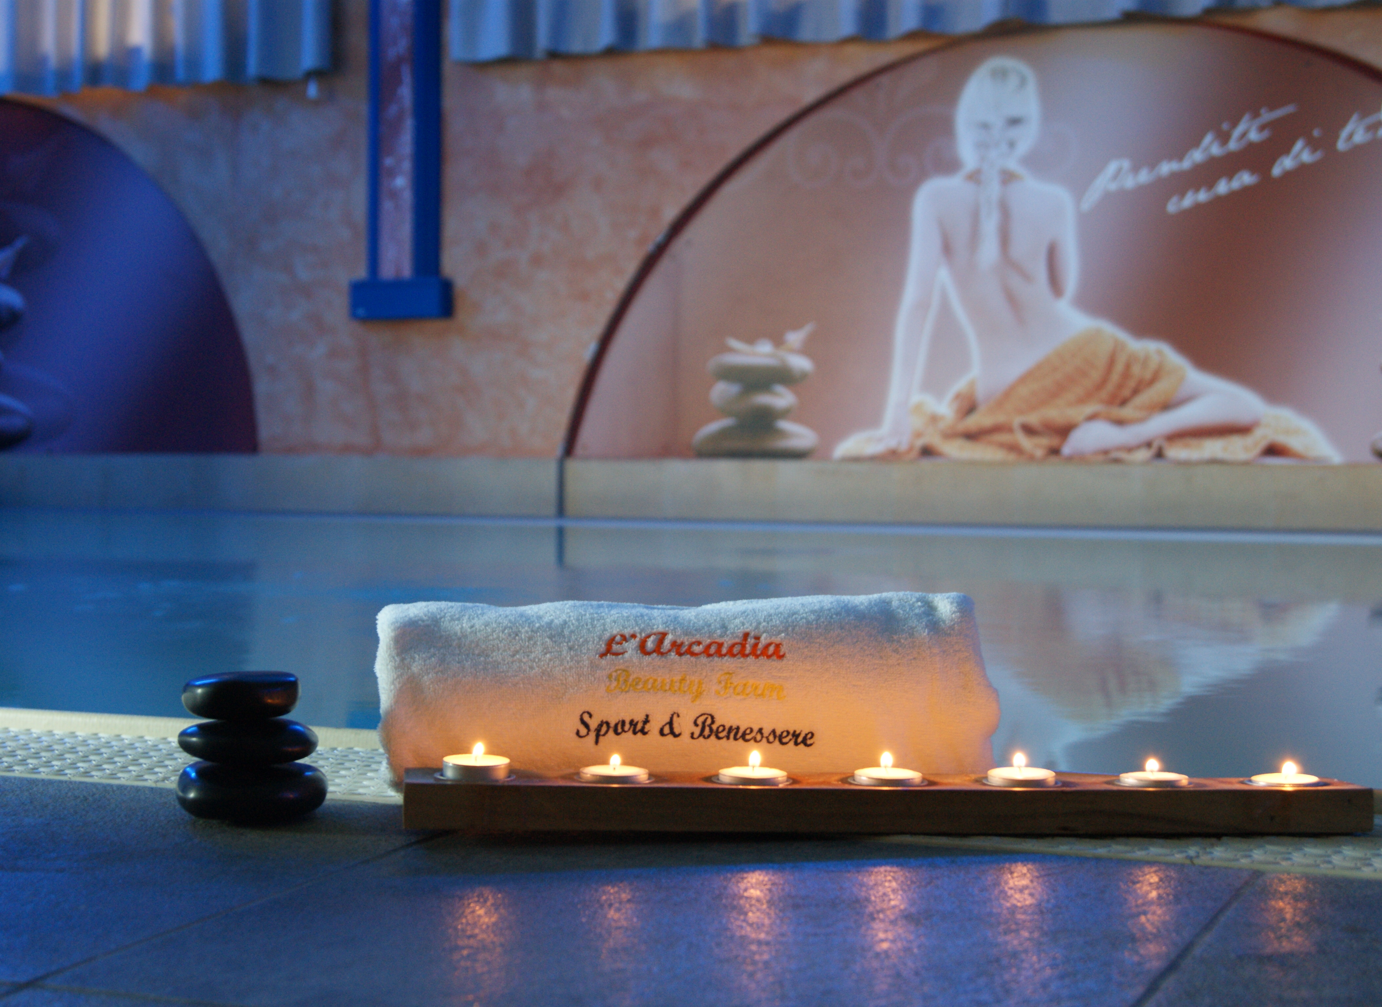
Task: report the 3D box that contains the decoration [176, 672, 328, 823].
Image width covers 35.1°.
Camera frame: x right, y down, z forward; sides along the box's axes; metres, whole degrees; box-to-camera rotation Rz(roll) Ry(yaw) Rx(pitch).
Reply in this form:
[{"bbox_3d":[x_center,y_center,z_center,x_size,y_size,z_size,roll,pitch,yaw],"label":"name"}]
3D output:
[{"bbox_3d":[-0.246,0.135,1.222,0.084,0.082,0.076,0,2,-11],"label":"decoration"}]

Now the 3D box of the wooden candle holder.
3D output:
[{"bbox_3d":[0.109,0.164,1.210,0.527,0.025,0.060,1,2,-3],"label":"wooden candle holder"}]

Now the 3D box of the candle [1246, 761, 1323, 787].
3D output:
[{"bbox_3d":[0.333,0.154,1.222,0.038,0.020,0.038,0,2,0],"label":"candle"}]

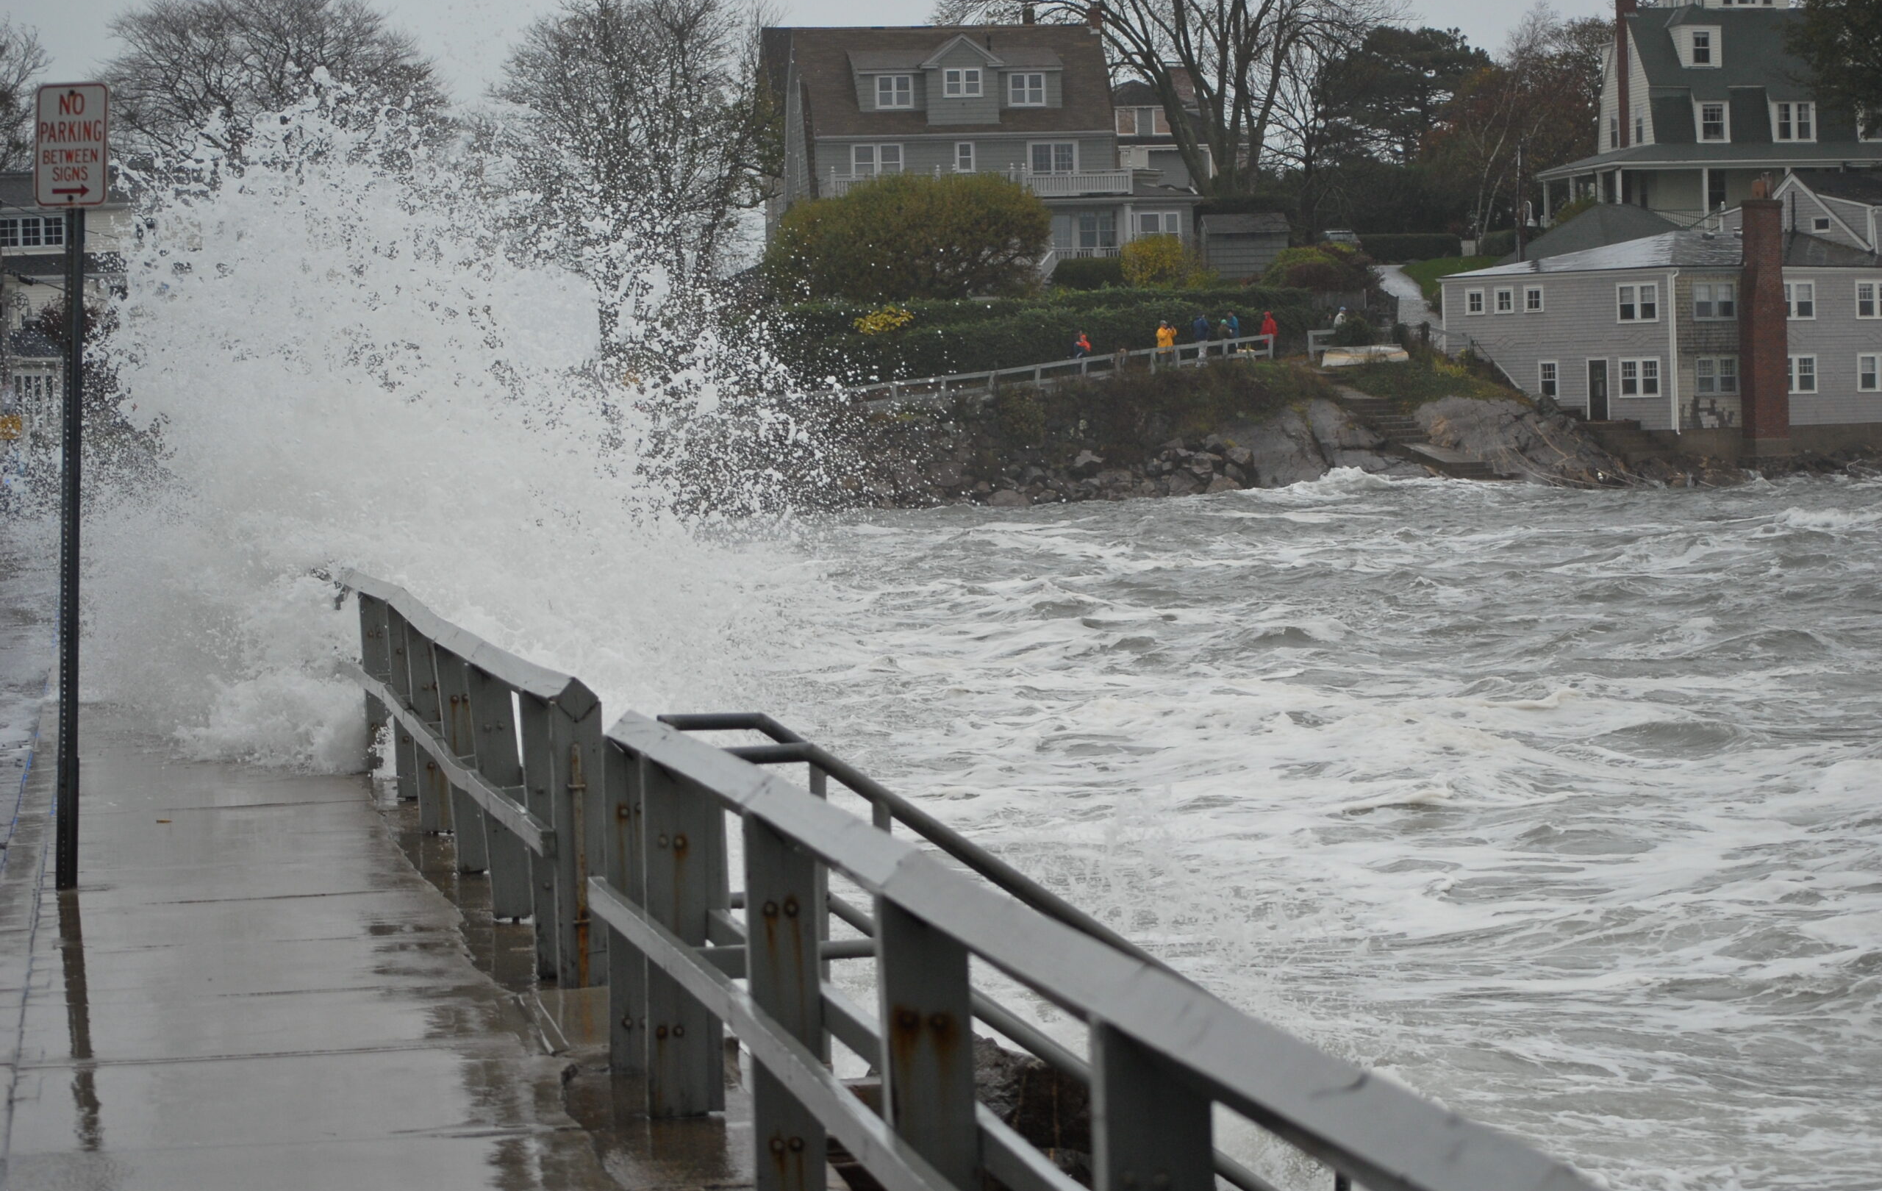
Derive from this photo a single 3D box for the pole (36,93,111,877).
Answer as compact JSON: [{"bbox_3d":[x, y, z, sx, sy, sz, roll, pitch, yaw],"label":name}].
[{"bbox_3d":[-3.119,-0.390,15.400,0.305,2.890,0.055,2,3,23],"label":"pole"}]

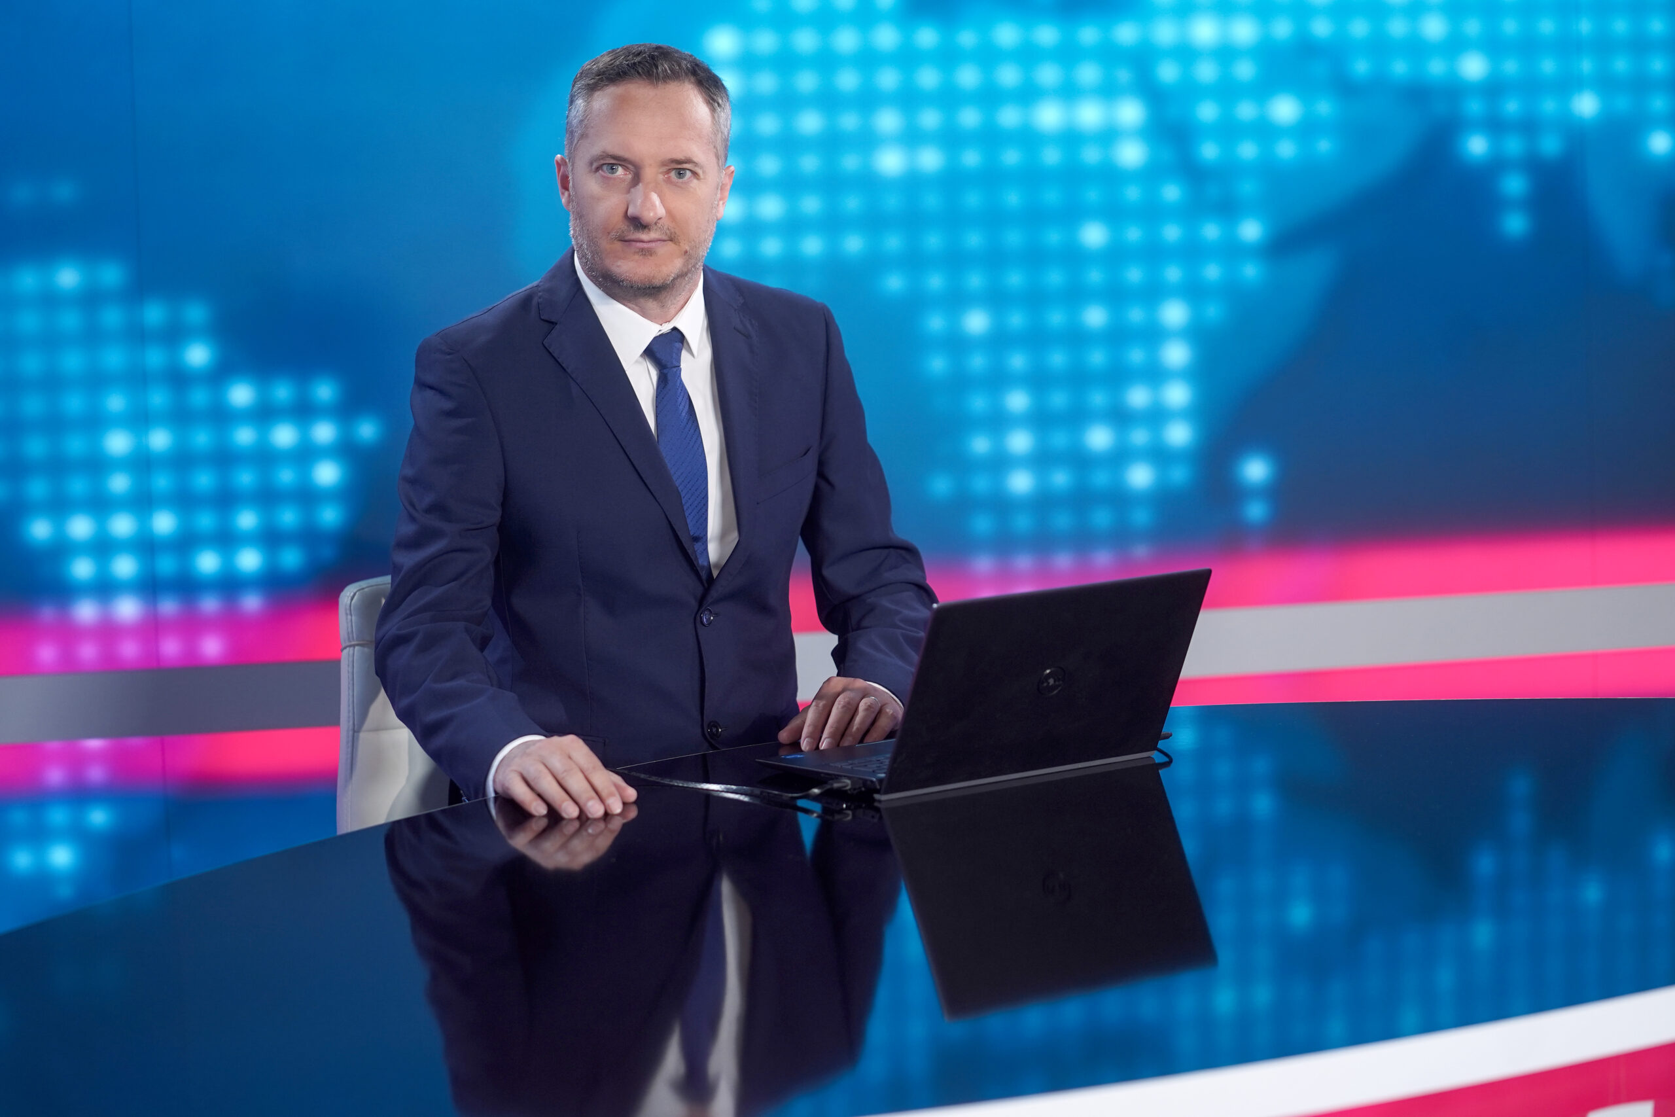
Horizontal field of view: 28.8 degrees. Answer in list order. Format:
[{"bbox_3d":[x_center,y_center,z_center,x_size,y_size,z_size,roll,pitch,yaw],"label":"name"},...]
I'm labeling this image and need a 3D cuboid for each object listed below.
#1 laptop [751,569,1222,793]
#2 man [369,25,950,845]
[{"bbox_3d":[0.132,0.103,2.980,0.310,0.183,0.290,-6,8,-33],"label":"laptop"},{"bbox_3d":[-0.130,0.189,3.237,0.620,1.400,0.640,-6,7,-32],"label":"man"}]

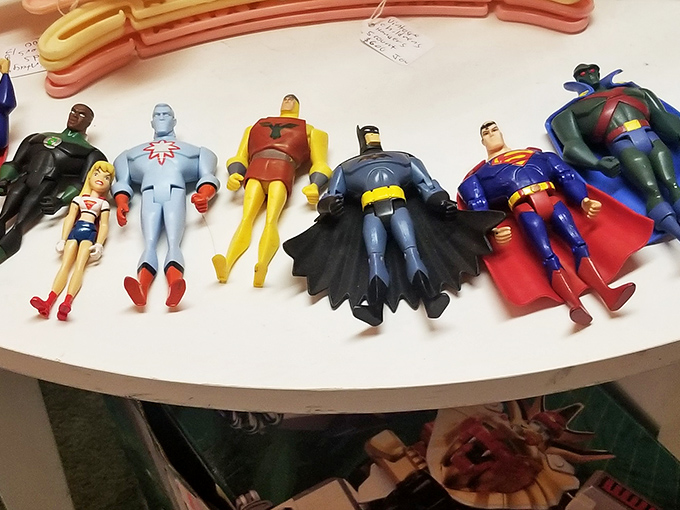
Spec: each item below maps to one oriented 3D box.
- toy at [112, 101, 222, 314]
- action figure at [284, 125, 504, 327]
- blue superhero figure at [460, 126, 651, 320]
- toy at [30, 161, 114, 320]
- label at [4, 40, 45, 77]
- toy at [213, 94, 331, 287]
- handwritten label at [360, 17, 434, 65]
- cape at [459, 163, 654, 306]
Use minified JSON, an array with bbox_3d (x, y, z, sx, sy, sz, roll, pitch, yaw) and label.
[{"bbox_3d":[-0.088,-0.033,0.255,0.053,0.026,0.120,-6,61,-3],"label":"toy"},{"bbox_3d":[0.025,-0.022,0.247,0.108,0.030,0.110,-6,61,-3],"label":"action figure"},{"bbox_3d":[0.107,-0.026,0.250,0.085,0.028,0.115,-17,62,-9],"label":"blue superhero figure"},{"bbox_3d":[-0.124,-0.011,0.246,0.024,0.020,0.083,3,61,2],"label":"toy"},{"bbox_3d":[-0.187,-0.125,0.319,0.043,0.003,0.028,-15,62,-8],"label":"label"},{"bbox_3d":[-0.030,-0.040,0.259,0.053,0.025,0.116,8,61,4],"label":"toy"},{"bbox_3d":[0.035,-0.140,0.328,0.045,0.003,0.029,39,68,19],"label":"handwritten label"},{"bbox_3d":[0.108,-0.020,0.252,0.085,0.018,0.075,-17,62,-9],"label":"cape"}]

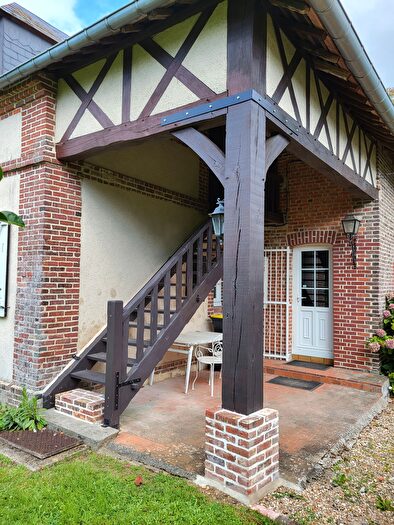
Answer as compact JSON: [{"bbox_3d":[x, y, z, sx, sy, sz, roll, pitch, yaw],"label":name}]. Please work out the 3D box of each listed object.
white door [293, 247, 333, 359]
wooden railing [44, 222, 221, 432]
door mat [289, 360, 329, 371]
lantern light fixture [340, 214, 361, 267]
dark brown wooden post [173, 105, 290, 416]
[{"bbox_3d":[2.201,0.742,7.490,0.844,2.085,0.090,-1,-3,37],"label":"white door"},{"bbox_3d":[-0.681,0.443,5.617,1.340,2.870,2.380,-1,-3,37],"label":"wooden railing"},{"bbox_3d":[2.071,1.898,7.318,0.753,0.020,0.400,-1,-3,37],"label":"door mat"},{"bbox_3d":[2.698,-0.363,6.864,0.270,0.920,0.390,-1,-3,37],"label":"lantern light fixture"},{"bbox_3d":[0.346,-0.015,3.993,0.986,2.623,1.006,-1,-3,37],"label":"dark brown wooden post"}]

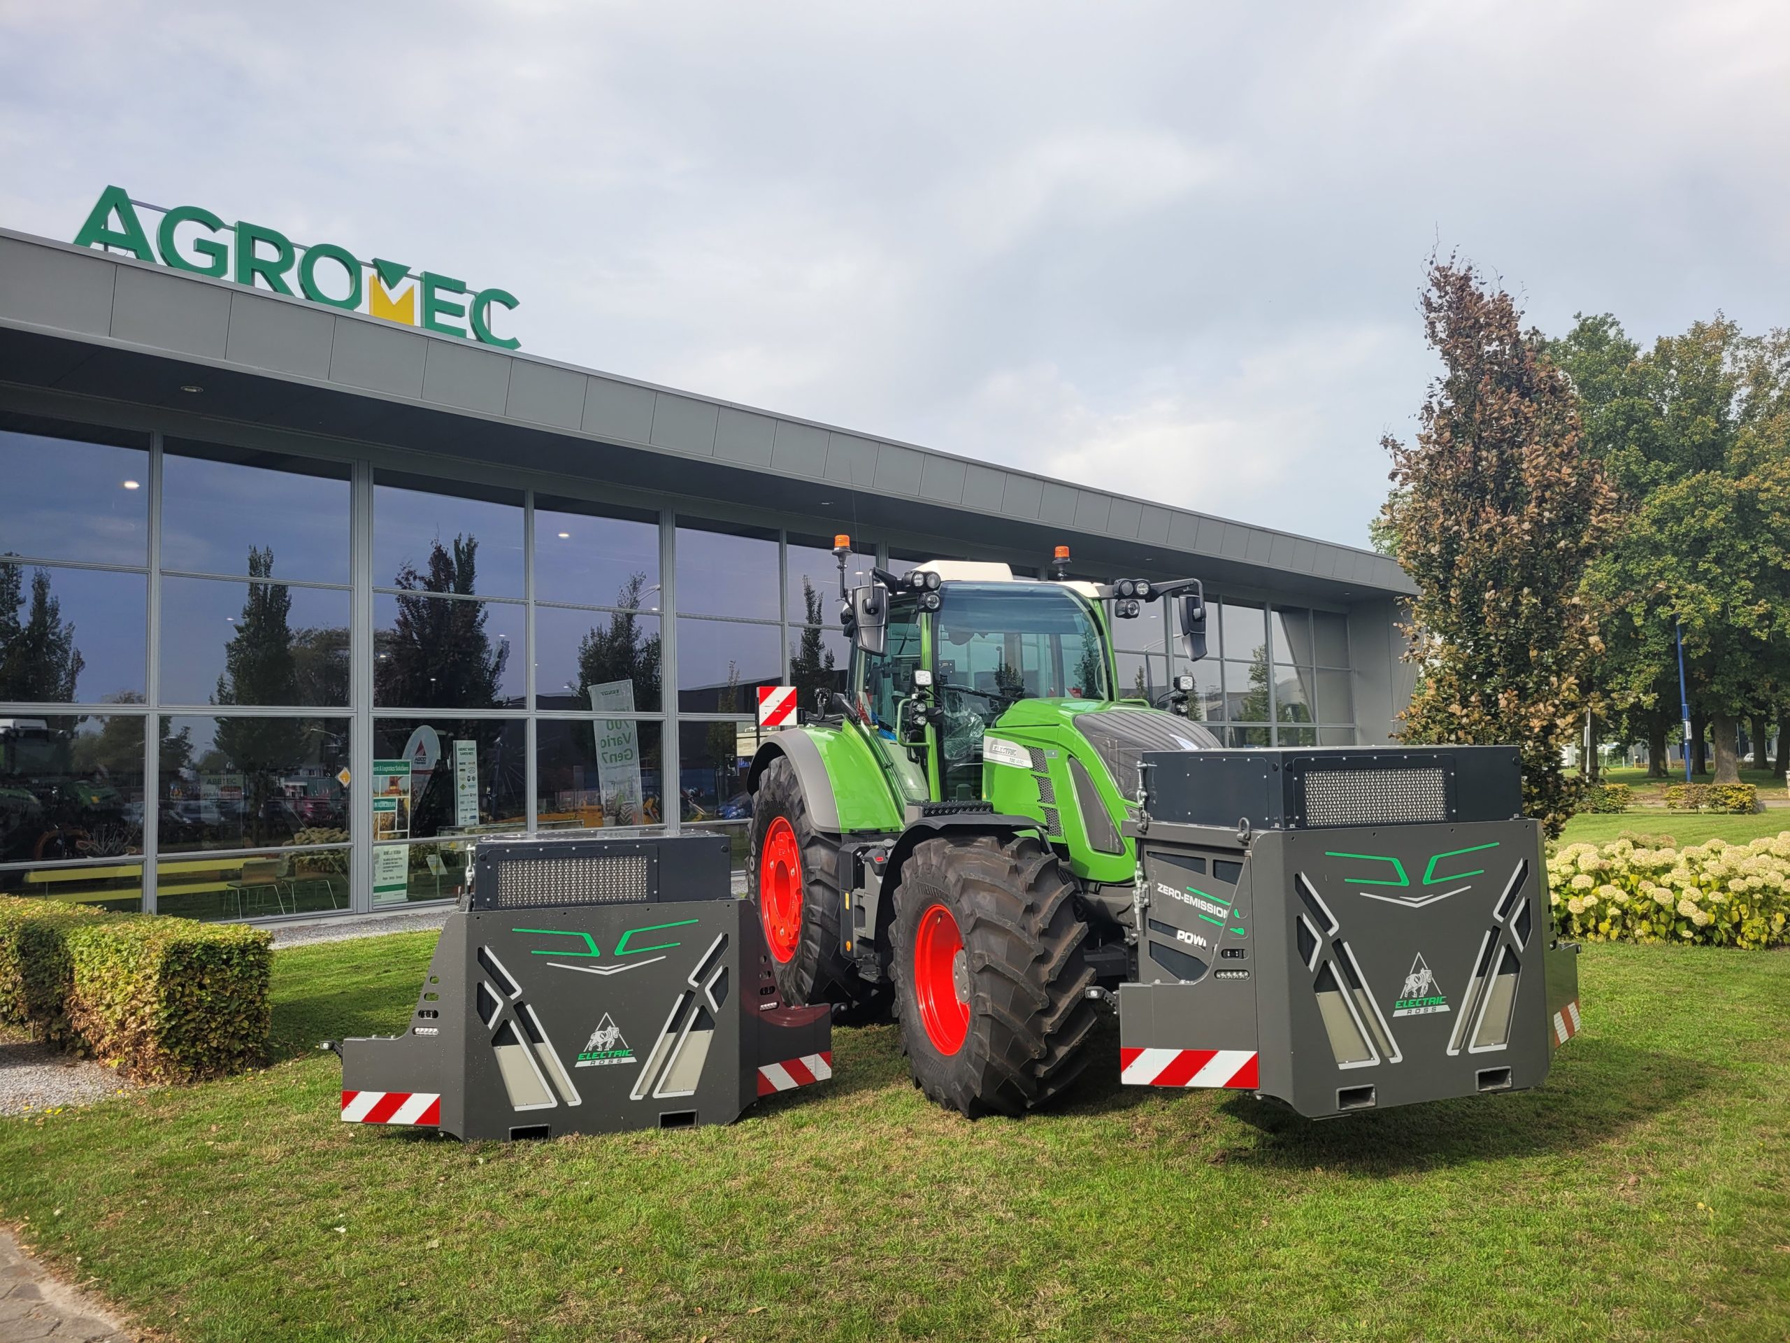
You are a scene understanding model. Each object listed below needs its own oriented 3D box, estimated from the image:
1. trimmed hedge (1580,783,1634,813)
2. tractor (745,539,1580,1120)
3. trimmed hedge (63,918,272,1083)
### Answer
[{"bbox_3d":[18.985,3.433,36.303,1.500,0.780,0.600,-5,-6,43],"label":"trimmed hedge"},{"bbox_3d":[0.986,0.628,8.157,2.520,3.280,6.020,0,-4,-21],"label":"tractor"},{"bbox_3d":[-4.643,2.051,8.574,1.650,0.800,0.630,-5,-6,43],"label":"trimmed hedge"}]

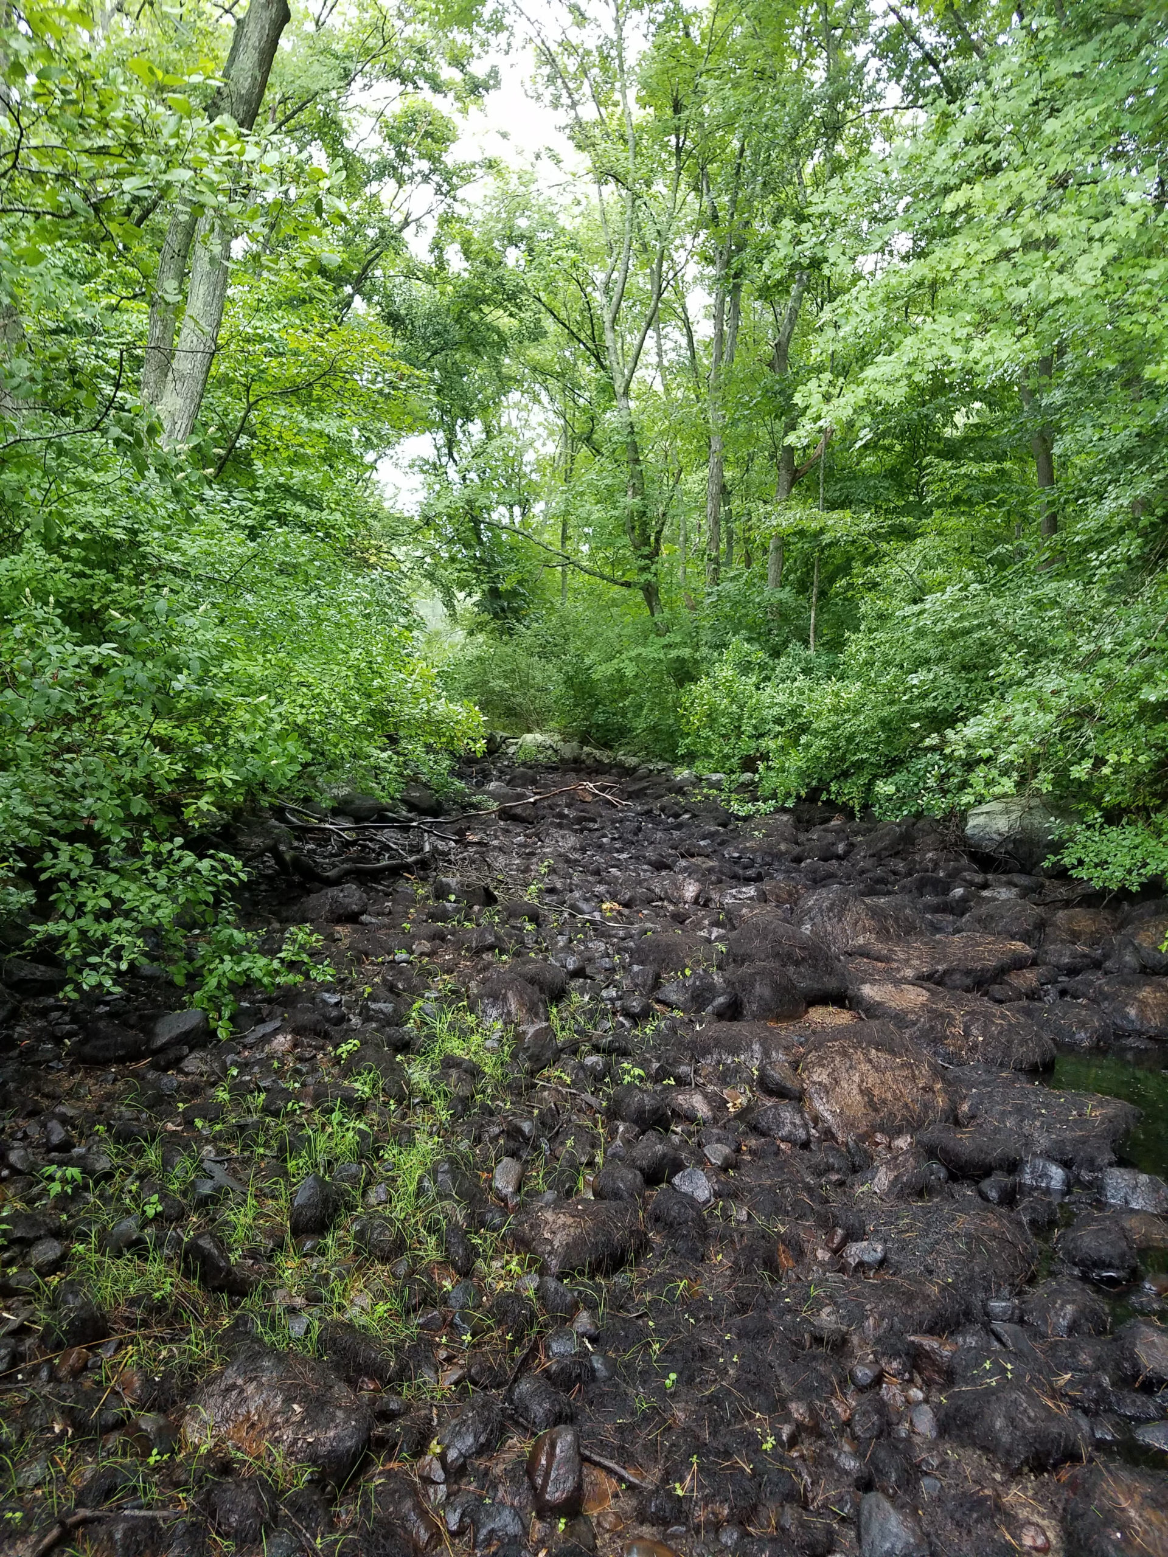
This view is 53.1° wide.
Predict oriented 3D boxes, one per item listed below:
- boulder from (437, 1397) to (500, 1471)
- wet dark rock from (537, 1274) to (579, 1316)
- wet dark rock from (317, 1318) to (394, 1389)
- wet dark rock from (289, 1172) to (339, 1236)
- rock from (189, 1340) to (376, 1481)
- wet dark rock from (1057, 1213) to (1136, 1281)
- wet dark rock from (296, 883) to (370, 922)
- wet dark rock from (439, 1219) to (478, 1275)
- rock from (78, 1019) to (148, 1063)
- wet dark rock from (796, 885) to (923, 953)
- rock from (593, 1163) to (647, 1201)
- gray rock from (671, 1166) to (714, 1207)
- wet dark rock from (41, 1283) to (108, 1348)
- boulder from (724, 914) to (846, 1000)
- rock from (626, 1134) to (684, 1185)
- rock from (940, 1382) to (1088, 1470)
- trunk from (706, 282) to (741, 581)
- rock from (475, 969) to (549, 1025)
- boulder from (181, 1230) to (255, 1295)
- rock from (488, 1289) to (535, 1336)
[{"bbox_3d":[-0.219,1.253,2.235,0.094,0.097,0.151,3,5,30],"label":"boulder"},{"bbox_3d":[-0.064,1.267,2.867,0.107,0.088,0.097,0,4,0],"label":"wet dark rock"},{"bbox_3d":[-0.493,1.244,2.532,0.157,0.109,0.133,2,5,20],"label":"wet dark rock"},{"bbox_3d":[-0.736,1.161,3.191,0.129,0.164,0.109,1,5,0],"label":"wet dark rock"},{"bbox_3d":[-0.599,1.235,2.292,0.341,0.161,0.273,2,5,15],"label":"rock"},{"bbox_3d":[1.349,1.234,3.079,0.190,0.164,0.162,0,4,0],"label":"wet dark rock"},{"bbox_3d":[-1.726,0.856,8.043,0.504,0.242,0.397,0,4,0],"label":"wet dark rock"},{"bbox_3d":[-0.317,1.182,2.950,0.096,0.127,0.116,0,4,0],"label":"wet dark rock"},{"bbox_3d":[-1.857,1.034,4.616,0.256,0.163,0.192,1,5,0],"label":"rock"},{"bbox_3d":[1.581,0.805,6.671,0.696,0.363,0.556,0,4,0],"label":"wet dark rock"},{"bbox_3d":[0.109,1.216,3.506,0.164,0.105,0.139,0,4,0],"label":"rock"},{"bbox_3d":[0.313,1.191,3.402,0.130,0.110,0.120,-2,5,-20],"label":"gray rock"},{"bbox_3d":[-1.142,1.202,2.626,0.135,0.126,0.149,-2,5,-23],"label":"wet dark rock"},{"bbox_3d":[0.952,0.837,5.476,0.572,0.398,0.514,1,5,10],"label":"boulder"},{"bbox_3d":[0.222,1.195,3.657,0.181,0.145,0.181,0,4,0],"label":"rock"},{"bbox_3d":[0.871,1.314,2.376,0.280,0.121,0.202,1,4,15],"label":"rock"},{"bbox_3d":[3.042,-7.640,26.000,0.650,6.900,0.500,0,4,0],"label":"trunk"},{"bbox_3d":[-0.314,0.949,5.032,0.319,0.225,0.287,0,5,-4],"label":"rock"},{"bbox_3d":[-0.904,1.199,2.893,0.171,0.130,0.120,3,5,25],"label":"boulder"},{"bbox_3d":[-0.173,1.271,2.781,0.112,0.092,0.101,0,4,0],"label":"rock"}]

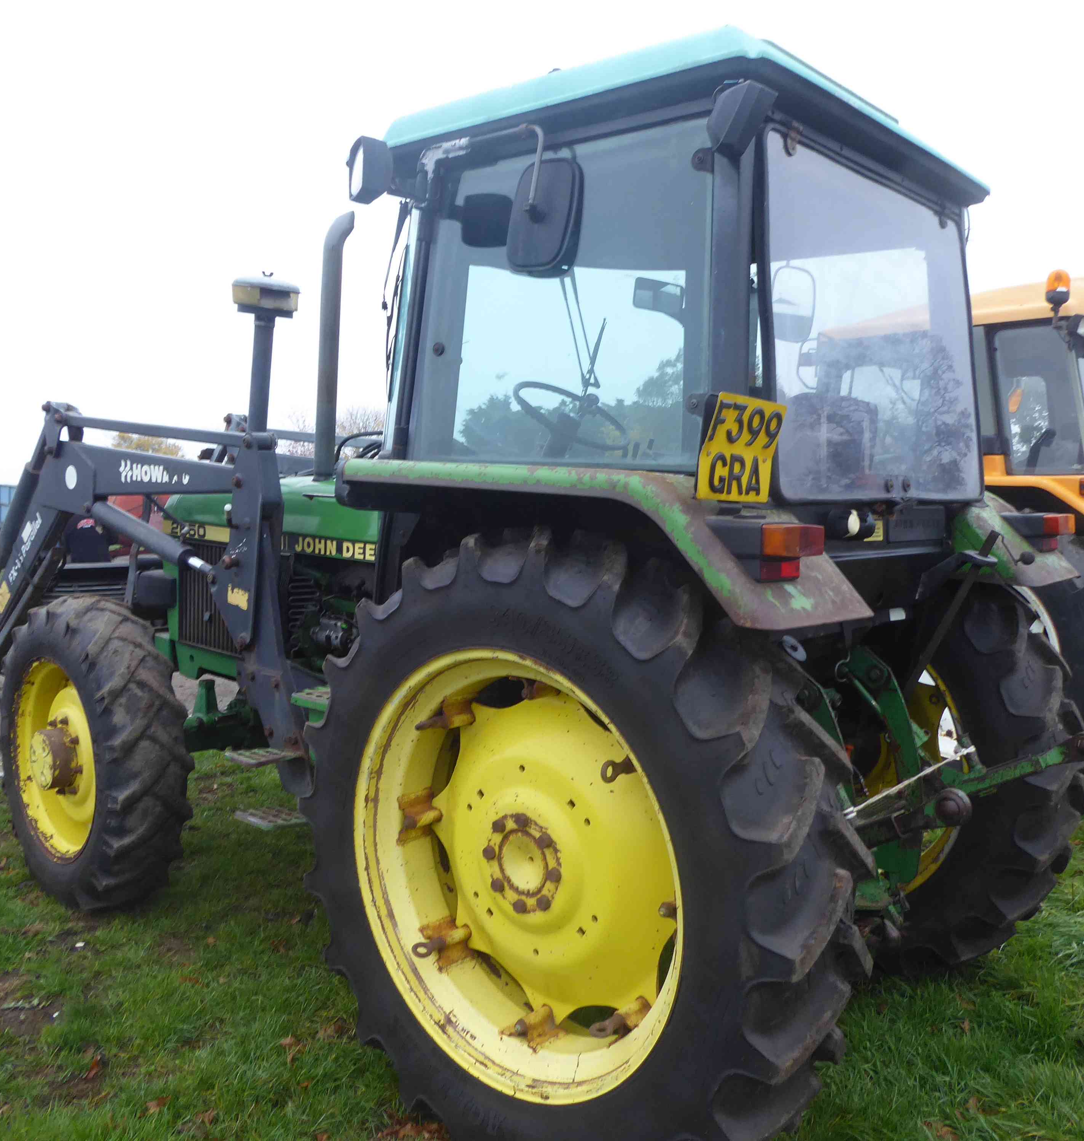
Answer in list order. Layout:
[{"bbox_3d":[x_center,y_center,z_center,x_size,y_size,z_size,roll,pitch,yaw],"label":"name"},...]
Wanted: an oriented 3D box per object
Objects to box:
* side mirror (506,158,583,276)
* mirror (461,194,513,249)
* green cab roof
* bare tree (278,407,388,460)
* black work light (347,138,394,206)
[{"bbox_3d":[-0.004,-0.838,2.595,0.180,0.260,0.055,7,7,41],"label":"side mirror"},{"bbox_3d":[-0.151,-0.975,3.060,0.050,0.150,0.180,7,7,41],"label":"mirror"},{"bbox_3d":[0.463,-1.131,3.085,1.120,0.180,1.380,7,7,41],"label":"green cab roof"},{"bbox_3d":[-13.824,-6.775,72.000,7.500,8.200,7.000,0,3,0],"label":"bare tree"},{"bbox_3d":[-0.466,-1.085,2.980,0.110,0.160,0.150,1,6,-14],"label":"black work light"}]

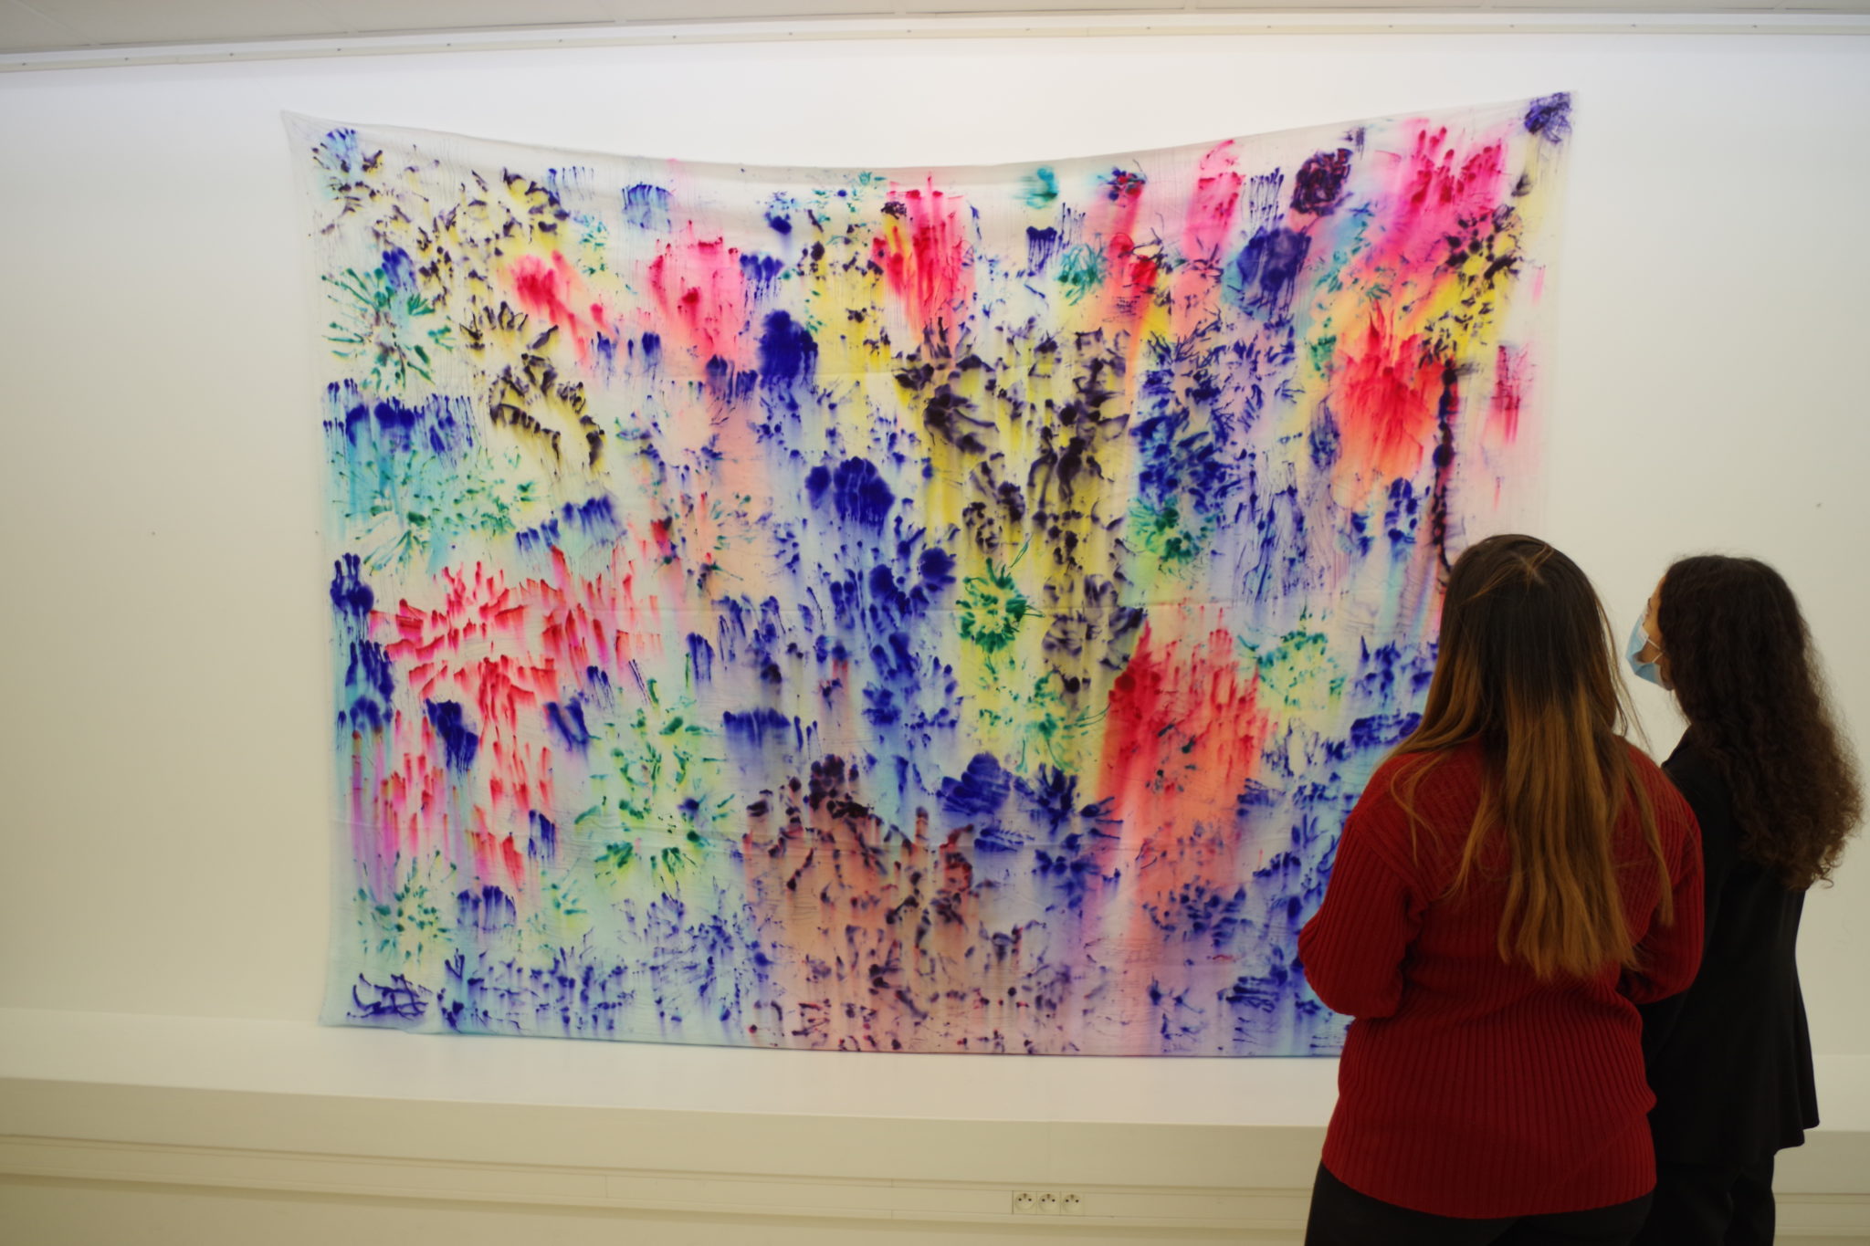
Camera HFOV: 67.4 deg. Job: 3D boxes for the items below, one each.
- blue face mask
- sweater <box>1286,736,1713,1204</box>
[{"bbox_3d":[1.093,0.051,2.135,0.130,0.112,0.082,-2,12,-38],"label":"blue face mask"},{"bbox_3d":[0.726,0.413,1.806,0.500,0.575,0.350,1,3,9],"label":"sweater"}]

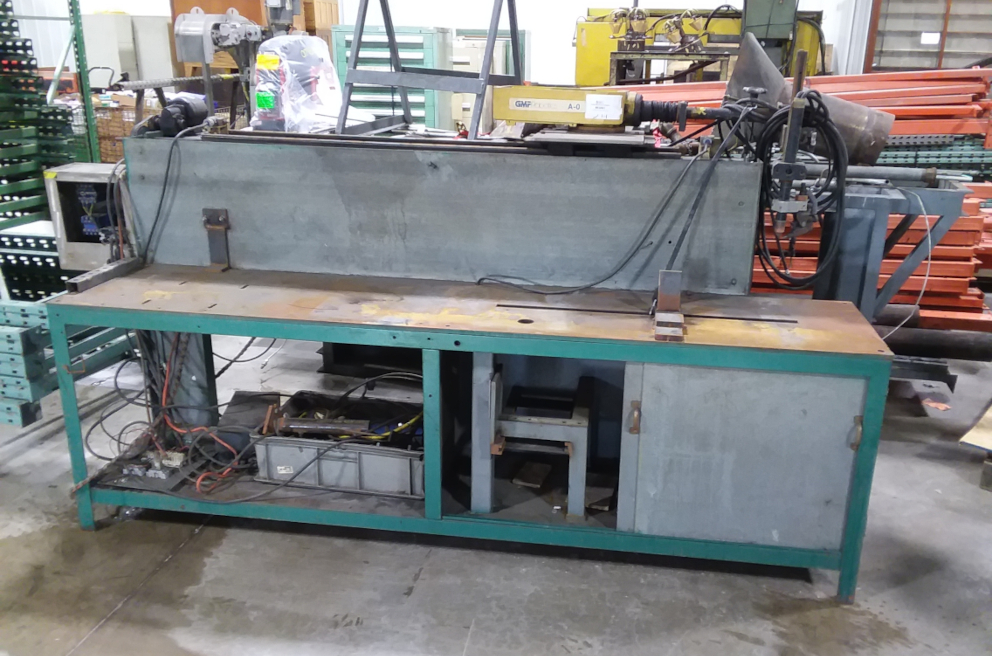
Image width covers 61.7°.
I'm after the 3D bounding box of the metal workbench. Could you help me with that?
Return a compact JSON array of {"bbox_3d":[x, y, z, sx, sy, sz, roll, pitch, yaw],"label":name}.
[{"bbox_3d":[-0.117,0.293,2.756,2.468,0.785,0.526,3,18,7],"label":"metal workbench"}]

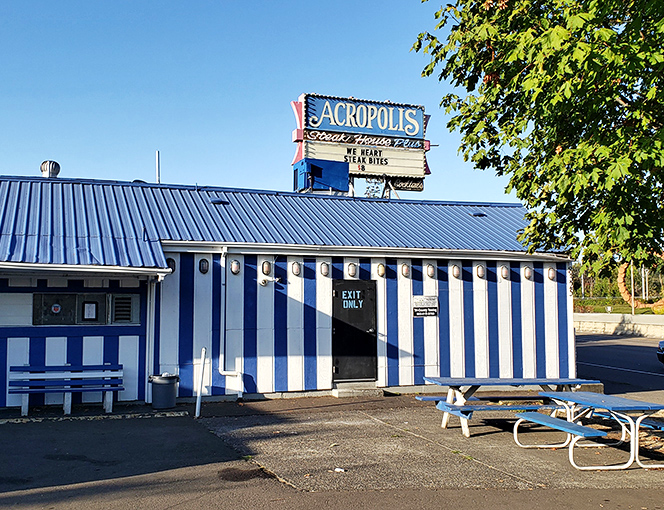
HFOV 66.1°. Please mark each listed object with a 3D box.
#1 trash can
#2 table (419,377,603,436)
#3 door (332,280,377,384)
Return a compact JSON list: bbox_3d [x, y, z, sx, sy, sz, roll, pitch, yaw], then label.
[{"bbox_3d":[-3.048,2.479,9.330,0.520,0.570,0.520,1,-5,-15],"label":"trash can"},{"bbox_3d":[2.692,2.248,7.654,2.450,0.750,1.480,1,-5,-8],"label":"table"},{"bbox_3d":[0.487,1.561,10.665,0.950,2.070,0.090,1,-5,-15],"label":"door"}]

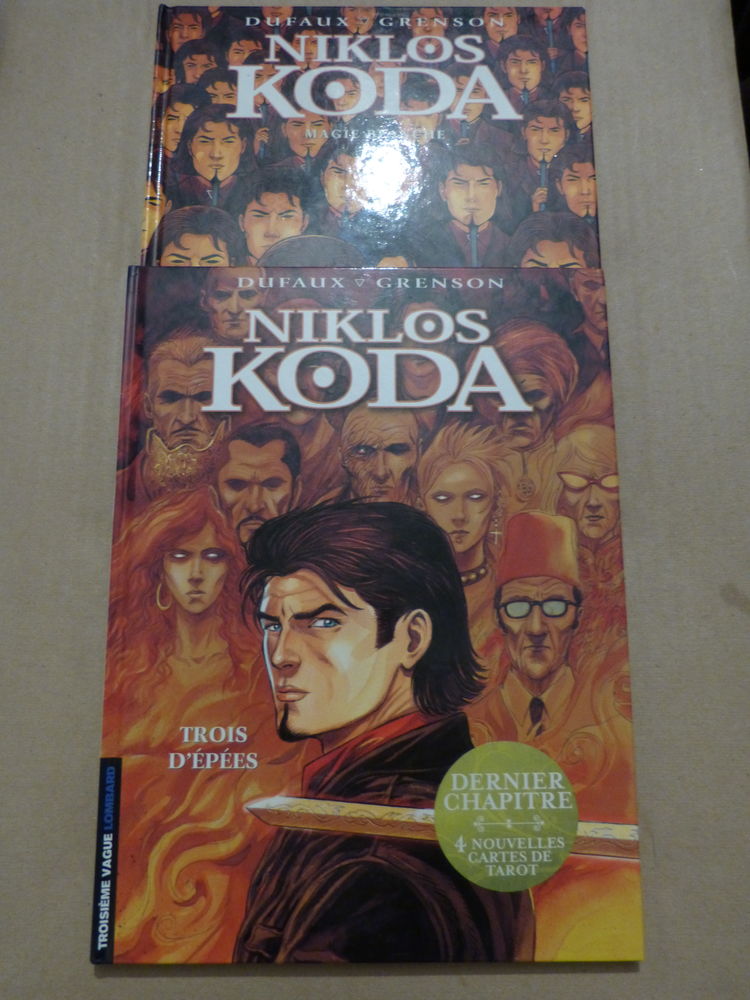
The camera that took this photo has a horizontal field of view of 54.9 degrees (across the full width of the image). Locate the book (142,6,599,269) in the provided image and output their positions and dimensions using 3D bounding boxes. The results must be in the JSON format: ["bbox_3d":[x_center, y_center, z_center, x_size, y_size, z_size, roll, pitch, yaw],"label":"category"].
[{"bbox_3d":[-0.002,-0.111,0.358,0.225,0.010,0.302,0,79,0],"label":"book"}]

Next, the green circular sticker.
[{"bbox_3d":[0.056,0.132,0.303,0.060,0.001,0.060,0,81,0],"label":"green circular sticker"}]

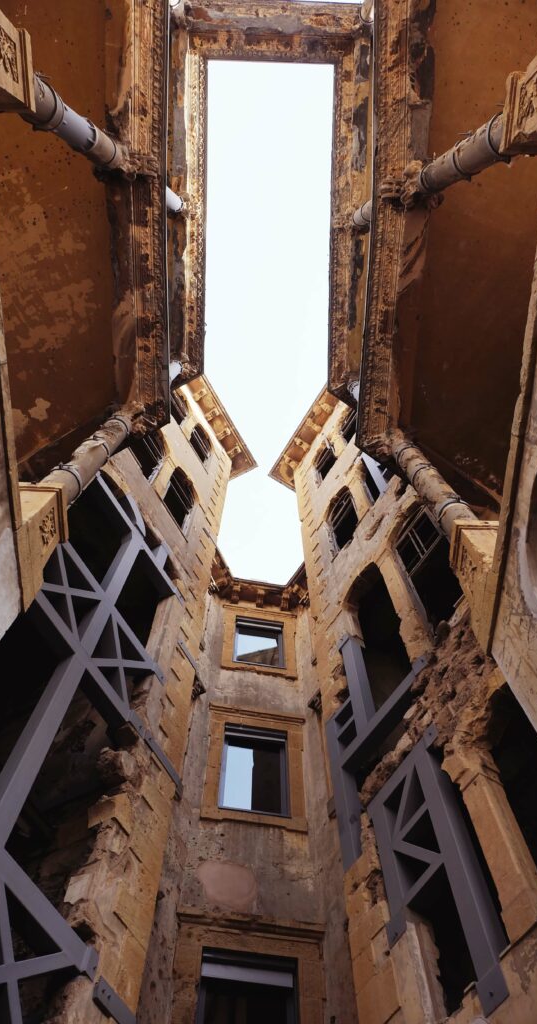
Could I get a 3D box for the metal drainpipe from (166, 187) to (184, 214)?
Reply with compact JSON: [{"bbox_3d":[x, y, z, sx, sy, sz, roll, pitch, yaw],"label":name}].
[{"bbox_3d":[-1.320,-4.326,9.382,0.225,2.195,0.225,0,-70,0],"label":"metal drainpipe"}]

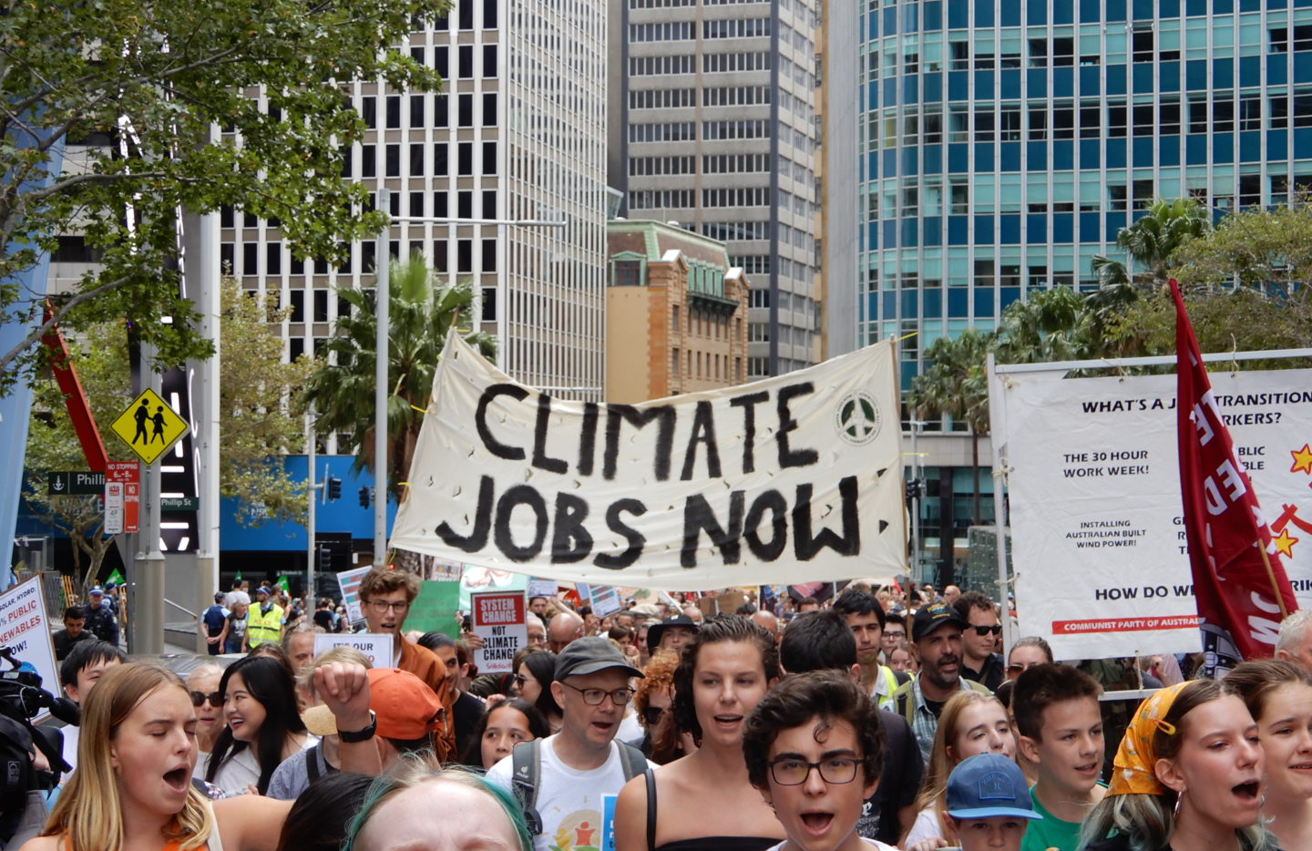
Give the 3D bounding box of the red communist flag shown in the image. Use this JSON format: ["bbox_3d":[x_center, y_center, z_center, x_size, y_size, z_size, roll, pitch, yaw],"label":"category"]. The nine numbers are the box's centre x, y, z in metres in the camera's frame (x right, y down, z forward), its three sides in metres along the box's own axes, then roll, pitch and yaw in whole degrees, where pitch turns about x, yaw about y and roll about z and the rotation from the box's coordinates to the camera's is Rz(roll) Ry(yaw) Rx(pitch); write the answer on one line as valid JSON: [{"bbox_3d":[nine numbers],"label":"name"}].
[{"bbox_3d":[2.027,0.197,8.850,0.370,1.460,0.250,-12,0,6],"label":"red communist flag"}]

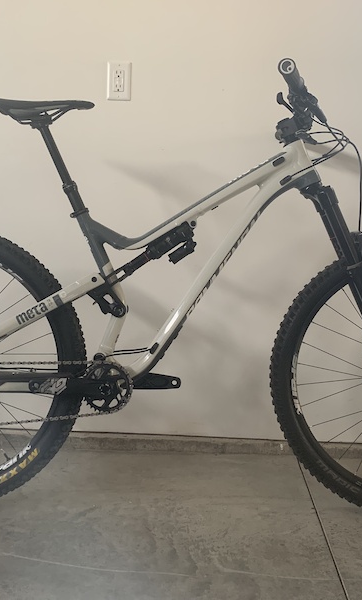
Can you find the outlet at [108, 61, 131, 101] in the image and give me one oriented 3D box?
[{"bbox_3d":[-0.192,-0.691,1.895,0.077,0.121,0.008,2,6,2],"label":"outlet"}]

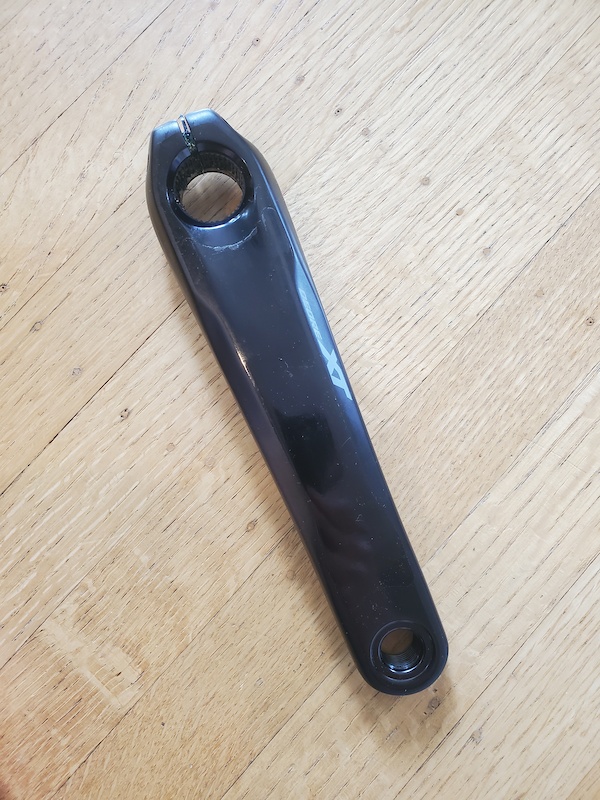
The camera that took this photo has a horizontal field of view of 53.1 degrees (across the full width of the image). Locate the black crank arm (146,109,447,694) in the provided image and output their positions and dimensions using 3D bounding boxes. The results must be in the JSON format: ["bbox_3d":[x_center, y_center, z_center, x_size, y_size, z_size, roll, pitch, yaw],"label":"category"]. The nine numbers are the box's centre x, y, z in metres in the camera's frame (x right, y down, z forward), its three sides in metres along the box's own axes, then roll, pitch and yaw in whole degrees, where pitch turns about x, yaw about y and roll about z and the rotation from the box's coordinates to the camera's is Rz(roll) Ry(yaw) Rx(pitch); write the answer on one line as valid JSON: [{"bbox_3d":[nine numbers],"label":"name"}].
[{"bbox_3d":[0.001,0.001,0.215,0.045,0.028,0.210,-23,88,-2],"label":"black crank arm"}]

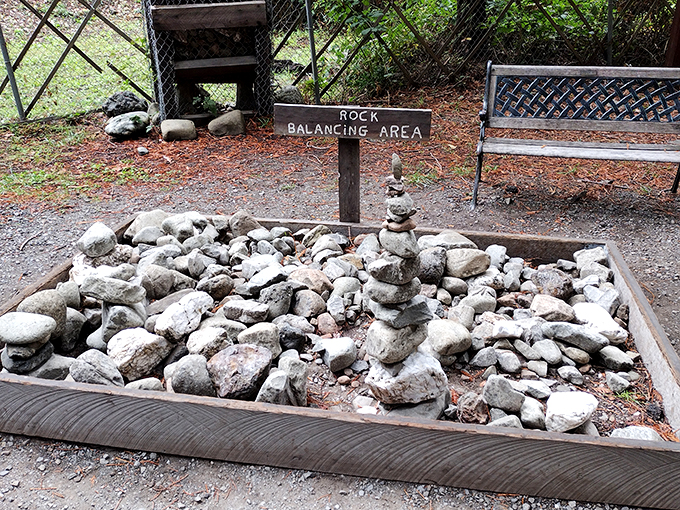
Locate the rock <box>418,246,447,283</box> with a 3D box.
[{"bbox_3d":[0.405,0.048,2.333,0.130,0.155,0.135,3,27,10],"label":"rock"}]

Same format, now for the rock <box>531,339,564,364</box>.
[{"bbox_3d":[0.752,0.352,1.932,0.115,0.080,0.090,13,31,26],"label":"rock"}]

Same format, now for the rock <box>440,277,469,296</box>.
[{"bbox_3d":[0.478,0.132,2.216,0.114,0.079,0.086,5,28,9],"label":"rock"}]

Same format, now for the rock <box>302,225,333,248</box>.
[{"bbox_3d":[-0.117,-0.091,2.760,0.150,0.115,0.100,-12,29,-18],"label":"rock"}]

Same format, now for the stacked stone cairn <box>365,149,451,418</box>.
[{"bbox_3d":[0.188,0.089,1.498,0.255,0.770,0.240,3,27,11],"label":"stacked stone cairn"}]

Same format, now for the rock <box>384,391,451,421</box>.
[{"bbox_3d":[0.231,0.460,1.622,0.205,0.110,0.165,3,27,9],"label":"rock"}]

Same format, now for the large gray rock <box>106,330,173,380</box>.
[{"bbox_3d":[-0.661,0.328,1.756,0.204,0.156,0.160,-15,29,-22],"label":"large gray rock"}]

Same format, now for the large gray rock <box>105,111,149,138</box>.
[{"bbox_3d":[-2.031,-1.247,5.069,0.430,0.220,0.300,-12,28,-19],"label":"large gray rock"}]

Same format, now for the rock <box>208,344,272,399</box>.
[{"bbox_3d":[-0.331,0.384,1.746,0.211,0.139,0.165,-4,26,-6],"label":"rock"}]

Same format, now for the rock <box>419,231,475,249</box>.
[{"bbox_3d":[0.498,-0.053,2.444,0.266,0.111,0.133,4,27,7],"label":"rock"}]

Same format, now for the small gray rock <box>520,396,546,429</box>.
[{"bbox_3d":[0.575,0.472,1.575,0.075,0.106,0.082,0,27,0],"label":"small gray rock"}]

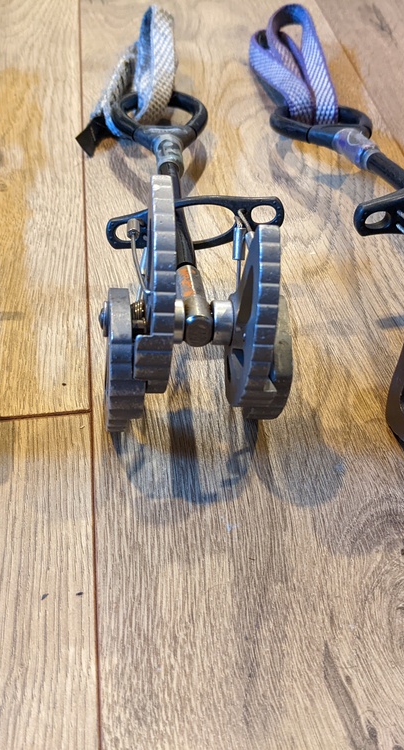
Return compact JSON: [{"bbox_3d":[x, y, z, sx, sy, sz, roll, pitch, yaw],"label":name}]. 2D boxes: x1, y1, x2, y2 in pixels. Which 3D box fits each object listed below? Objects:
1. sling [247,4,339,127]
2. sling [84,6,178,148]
[{"bbox_3d":[0.053,-0.185,0.477,0.046,0.042,0.118,-5,47,-5],"label":"sling"},{"bbox_3d":[-0.041,-0.186,0.478,0.055,0.049,0.122,1,47,1],"label":"sling"}]

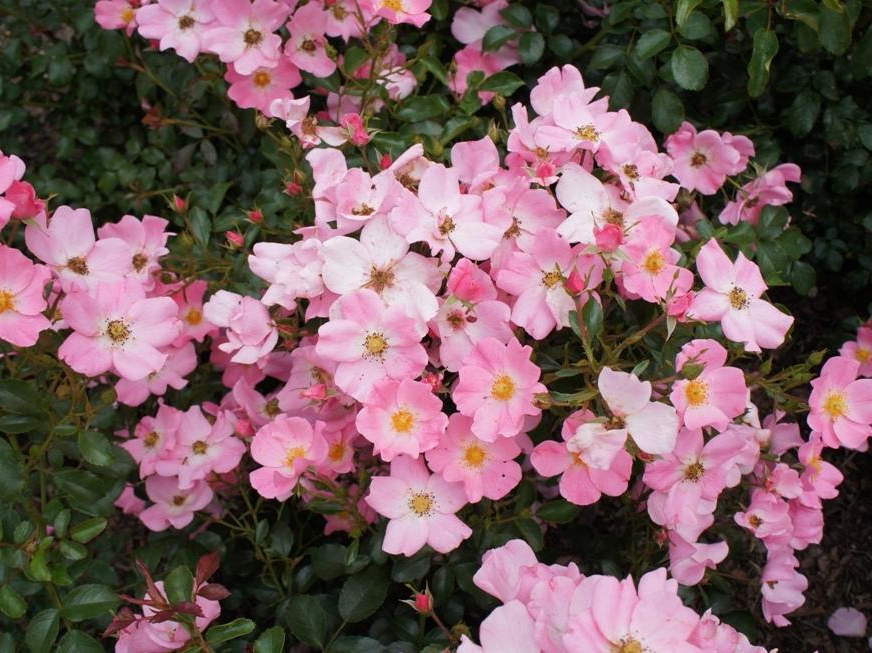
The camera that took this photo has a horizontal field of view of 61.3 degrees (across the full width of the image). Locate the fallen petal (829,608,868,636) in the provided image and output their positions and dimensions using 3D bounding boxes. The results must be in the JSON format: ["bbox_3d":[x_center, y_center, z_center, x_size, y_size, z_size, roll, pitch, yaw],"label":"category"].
[{"bbox_3d":[0.369,0.265,0.660,0.034,0.008,0.032,0,37,0],"label":"fallen petal"}]

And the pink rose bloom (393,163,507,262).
[{"bbox_3d":[0.010,-0.078,0.505,0.075,0.032,0.066,-4,66,-5],"label":"pink rose bloom"}]

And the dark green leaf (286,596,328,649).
[{"bbox_3d":[-0.100,0.229,0.570,0.033,0.009,0.046,-27,60,-9],"label":"dark green leaf"}]

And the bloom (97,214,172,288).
[{"bbox_3d":[-0.234,-0.057,0.570,0.057,0.030,0.056,-13,75,-16],"label":"bloom"}]

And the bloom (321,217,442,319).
[{"bbox_3d":[-0.038,-0.037,0.500,0.081,0.034,0.076,0,69,0],"label":"bloom"}]

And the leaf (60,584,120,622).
[{"bbox_3d":[-0.249,0.200,0.530,0.044,0.012,0.028,-10,55,-14],"label":"leaf"}]

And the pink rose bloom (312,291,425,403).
[{"bbox_3d":[-0.044,0.013,0.500,0.075,0.025,0.076,1,72,-2],"label":"pink rose bloom"}]

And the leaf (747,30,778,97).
[{"bbox_3d":[0.315,-0.254,0.710,0.025,0.065,0.012,14,10,22],"label":"leaf"}]

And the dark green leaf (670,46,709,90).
[{"bbox_3d":[0.265,-0.270,0.770,0.037,0.010,0.050,-17,59,-4],"label":"dark green leaf"}]

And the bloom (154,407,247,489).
[{"bbox_3d":[-0.179,0.092,0.560,0.070,0.032,0.064,0,72,0],"label":"bloom"}]

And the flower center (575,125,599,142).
[{"bbox_3d":[0.113,-0.144,0.550,0.019,0.009,0.018,0,41,0],"label":"flower center"}]

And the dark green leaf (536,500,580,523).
[{"bbox_3d":[0.099,0.151,0.600,0.037,0.008,0.022,-4,41,-5],"label":"dark green leaf"}]

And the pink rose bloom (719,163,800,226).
[{"bbox_3d":[0.277,-0.112,0.630,0.058,0.053,0.038,-20,31,-25],"label":"pink rose bloom"}]

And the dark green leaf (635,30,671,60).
[{"bbox_3d":[0.231,-0.298,0.780,0.042,0.009,0.027,-30,46,-14],"label":"dark green leaf"}]

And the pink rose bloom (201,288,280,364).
[{"bbox_3d":[-0.138,0.001,0.520,0.044,0.049,0.046,-11,36,-38],"label":"pink rose bloom"}]

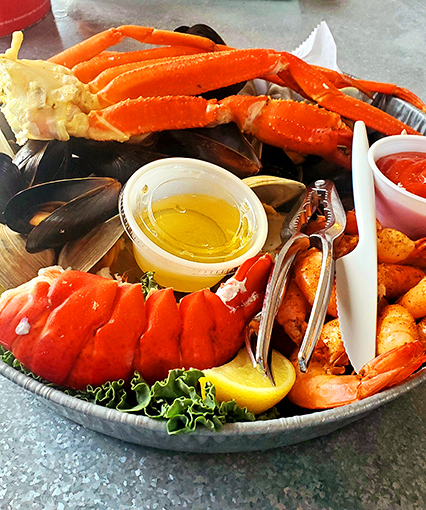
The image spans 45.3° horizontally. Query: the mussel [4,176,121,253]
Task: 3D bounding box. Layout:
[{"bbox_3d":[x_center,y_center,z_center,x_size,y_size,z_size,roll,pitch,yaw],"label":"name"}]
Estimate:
[{"bbox_3d":[-0.077,-0.022,0.272,0.065,0.033,0.040,-23,52,-23],"label":"mussel"}]

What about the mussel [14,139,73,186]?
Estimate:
[{"bbox_3d":[-0.100,-0.057,0.308,0.027,0.028,0.055,15,47,10],"label":"mussel"}]

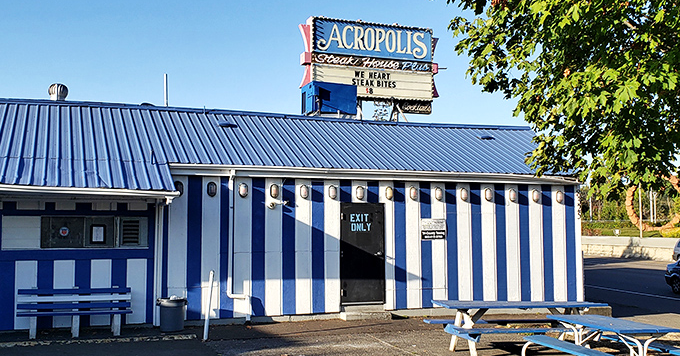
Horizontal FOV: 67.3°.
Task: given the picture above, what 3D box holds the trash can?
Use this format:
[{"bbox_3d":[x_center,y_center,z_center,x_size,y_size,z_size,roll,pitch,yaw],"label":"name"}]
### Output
[{"bbox_3d":[-3.048,2.479,9.330,0.520,0.570,0.520,1,-5,-15],"label":"trash can"}]

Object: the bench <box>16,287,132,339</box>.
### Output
[{"bbox_3d":[-4.547,2.310,8.845,1.790,0.800,0.480,1,-5,-11],"label":"bench"}]

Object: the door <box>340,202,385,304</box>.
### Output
[{"bbox_3d":[0.487,1.561,10.665,0.950,2.070,0.090,1,-5,-15],"label":"door"}]

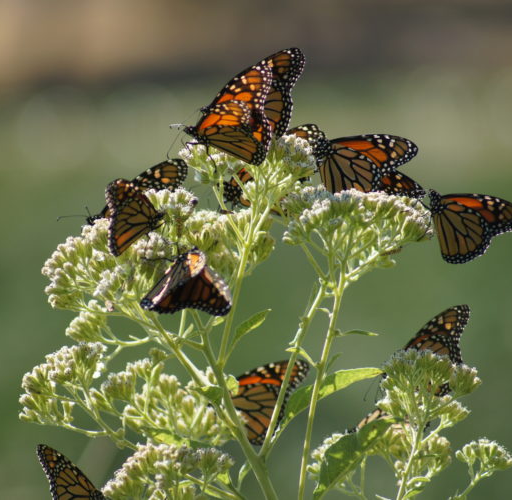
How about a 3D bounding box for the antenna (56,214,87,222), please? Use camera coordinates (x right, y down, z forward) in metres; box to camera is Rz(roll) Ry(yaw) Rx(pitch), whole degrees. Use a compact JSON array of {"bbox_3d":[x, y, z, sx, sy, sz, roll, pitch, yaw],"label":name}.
[{"bbox_3d":[-0.089,-0.015,3.800,0.016,0.003,0.004,0,4,0],"label":"antenna"}]

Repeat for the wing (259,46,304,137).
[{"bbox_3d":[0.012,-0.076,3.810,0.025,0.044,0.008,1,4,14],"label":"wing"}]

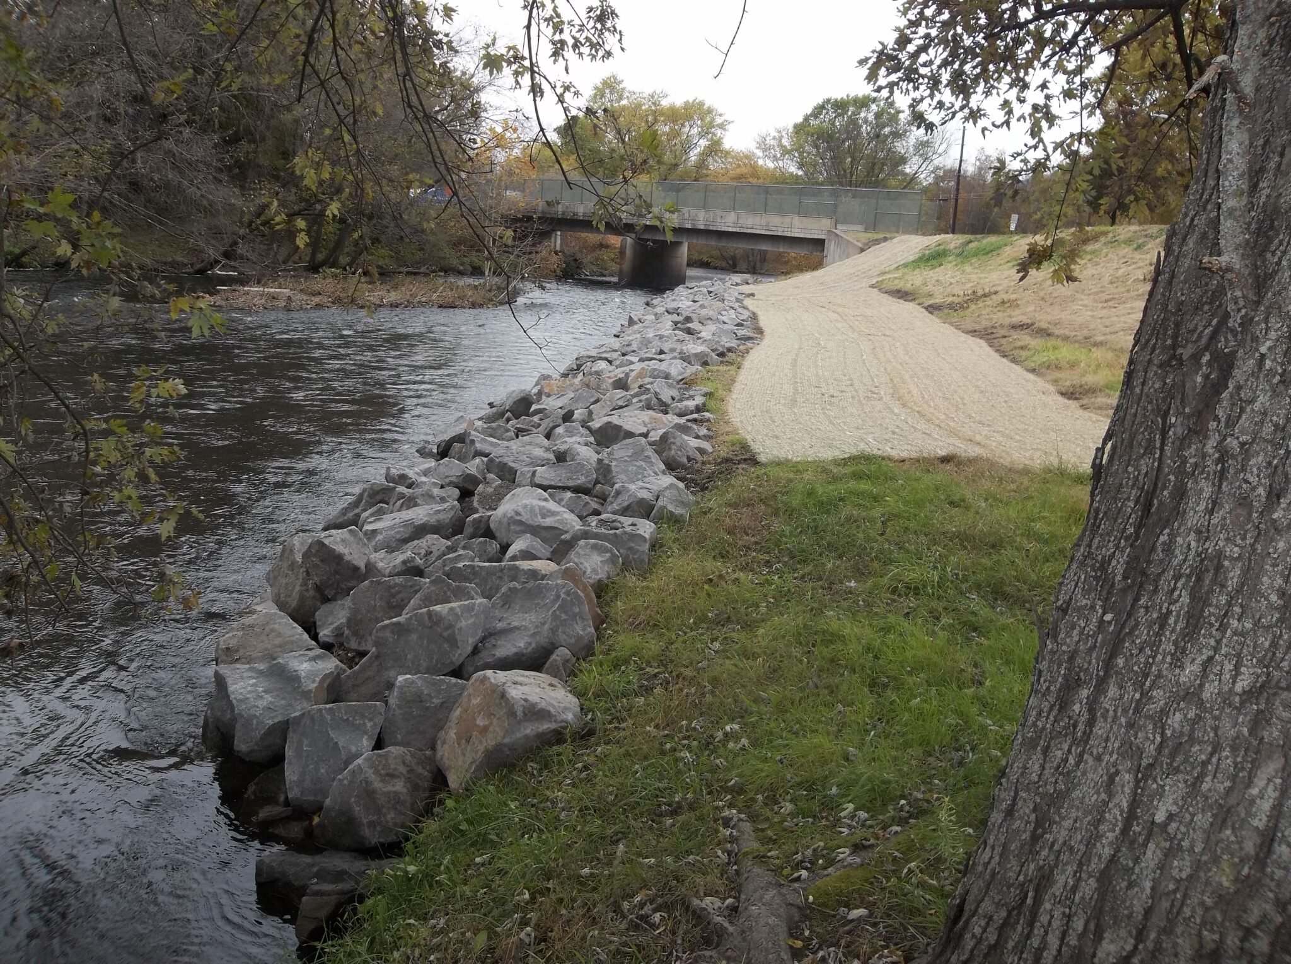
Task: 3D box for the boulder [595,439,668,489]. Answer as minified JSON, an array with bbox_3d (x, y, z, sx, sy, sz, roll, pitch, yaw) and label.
[{"bbox_3d":[-0.095,-0.141,7.600,0.520,0.330,0.420,2,14,0],"label":"boulder"}]

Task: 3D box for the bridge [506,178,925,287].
[{"bbox_3d":[3.410,-15.375,62.158,9.500,6.188,38.000,-9,18,-38],"label":"bridge"}]

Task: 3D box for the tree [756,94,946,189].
[{"bbox_3d":[14.885,-22.527,74.000,13.000,10.500,11.000,2,14,0],"label":"tree"}]

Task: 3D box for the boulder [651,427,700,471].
[{"bbox_3d":[0.230,-0.250,7.900,0.360,0.290,0.340,2,14,0],"label":"boulder"}]

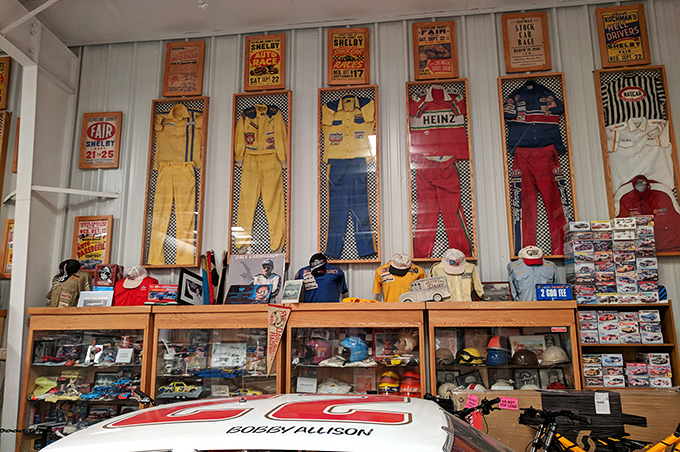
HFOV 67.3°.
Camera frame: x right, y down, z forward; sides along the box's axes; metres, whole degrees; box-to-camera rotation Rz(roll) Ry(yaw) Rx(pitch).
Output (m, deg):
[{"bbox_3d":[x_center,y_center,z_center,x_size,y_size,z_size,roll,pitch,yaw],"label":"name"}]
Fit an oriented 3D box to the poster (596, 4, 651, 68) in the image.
[{"bbox_3d":[2.800,-1.876,5.048,0.435,0.626,0.030,-2,-11,8],"label":"poster"}]

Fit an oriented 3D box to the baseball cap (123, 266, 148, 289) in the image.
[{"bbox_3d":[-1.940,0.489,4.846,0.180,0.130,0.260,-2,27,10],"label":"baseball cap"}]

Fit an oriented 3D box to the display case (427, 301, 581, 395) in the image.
[{"bbox_3d":[1.373,1.563,4.323,1.210,1.800,0.520,-2,-10,7],"label":"display case"}]

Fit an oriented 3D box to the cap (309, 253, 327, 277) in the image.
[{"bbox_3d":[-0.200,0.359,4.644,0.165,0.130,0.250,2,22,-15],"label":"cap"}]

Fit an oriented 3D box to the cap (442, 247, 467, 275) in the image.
[{"bbox_3d":[1.005,0.315,4.492,0.205,0.145,0.260,-1,30,3],"label":"cap"}]

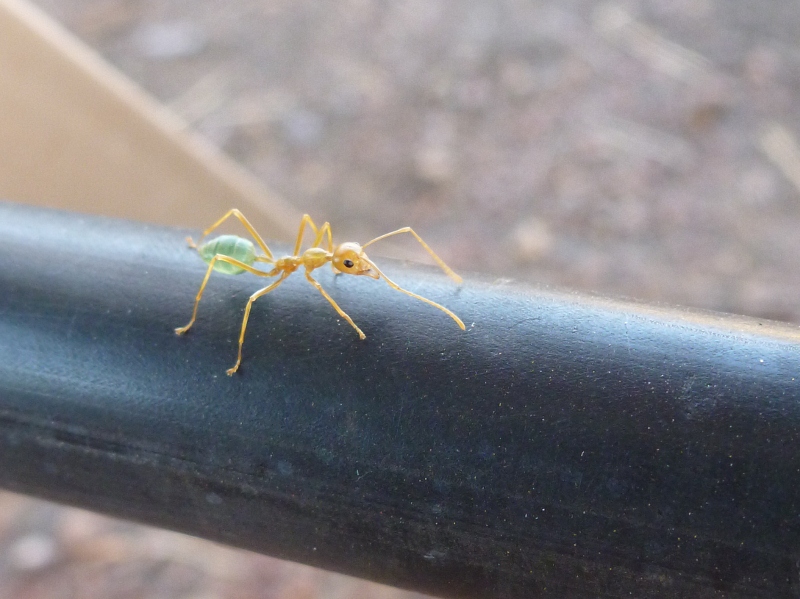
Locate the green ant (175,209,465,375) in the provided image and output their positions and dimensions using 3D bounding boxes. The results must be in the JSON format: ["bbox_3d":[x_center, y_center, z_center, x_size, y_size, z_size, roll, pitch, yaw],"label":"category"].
[{"bbox_3d":[-0.005,-0.001,0.033,0.017,0.005,0.008,9,47,10],"label":"green ant"}]

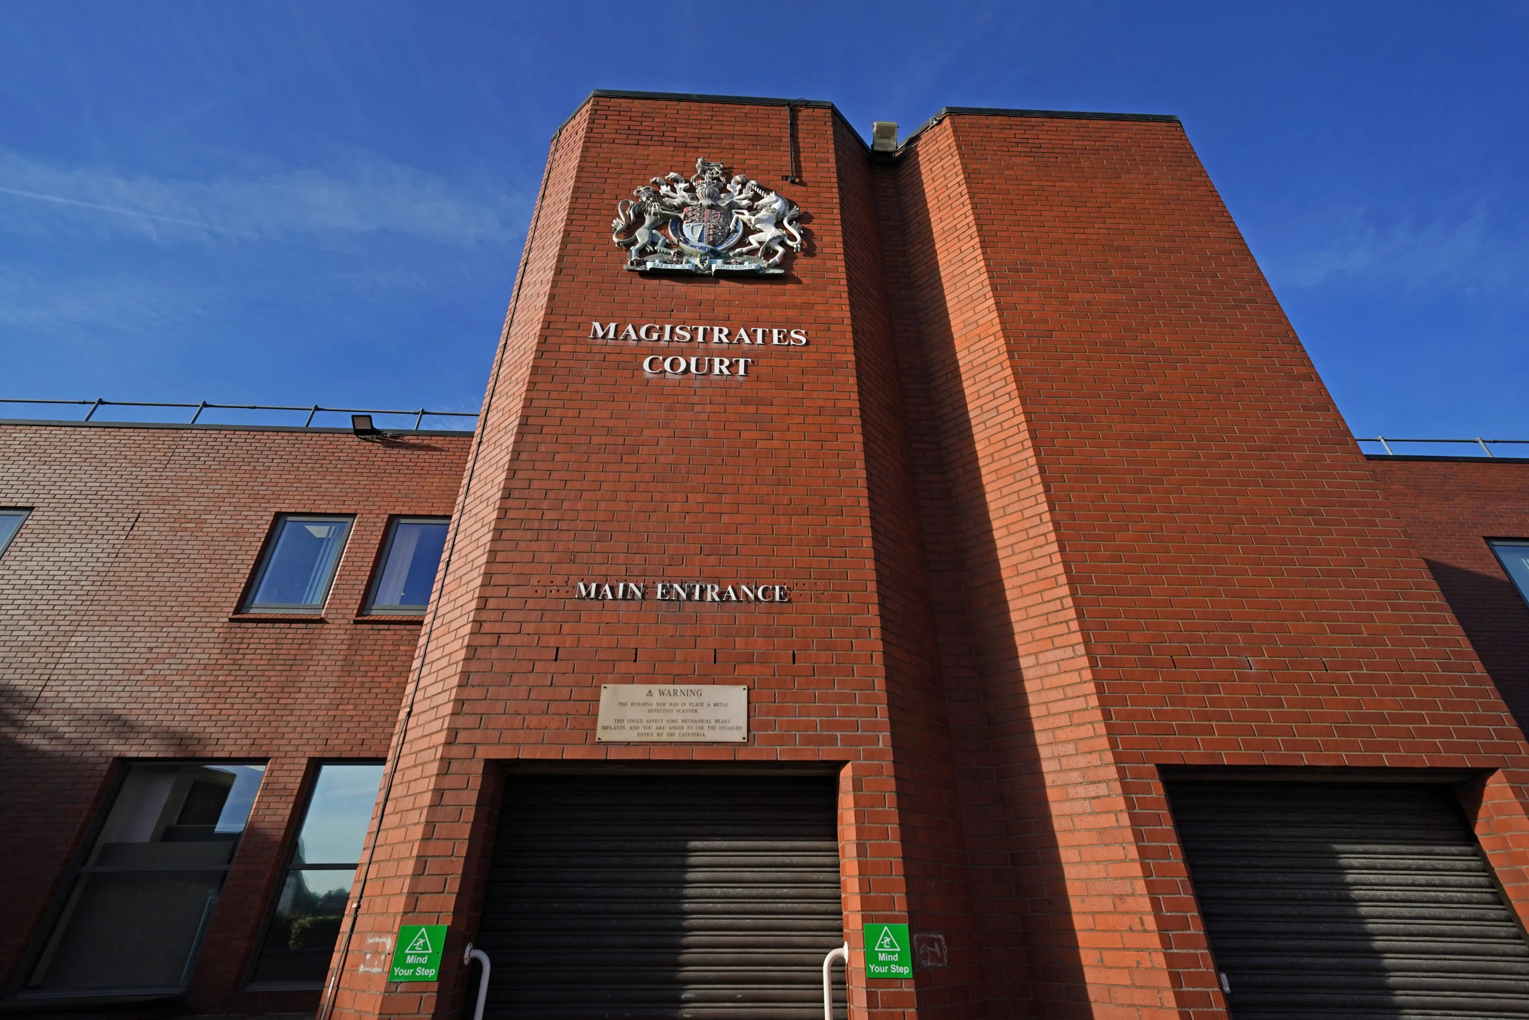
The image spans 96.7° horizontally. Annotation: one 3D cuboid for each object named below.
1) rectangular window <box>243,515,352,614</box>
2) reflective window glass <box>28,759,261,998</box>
[{"bbox_3d":[-6.835,0.793,10.067,1.150,1.600,0.100,1,-31,-2],"label":"rectangular window"},{"bbox_3d":[-7.132,4.221,7.985,1.760,2.400,0.100,1,-31,-2],"label":"reflective window glass"}]

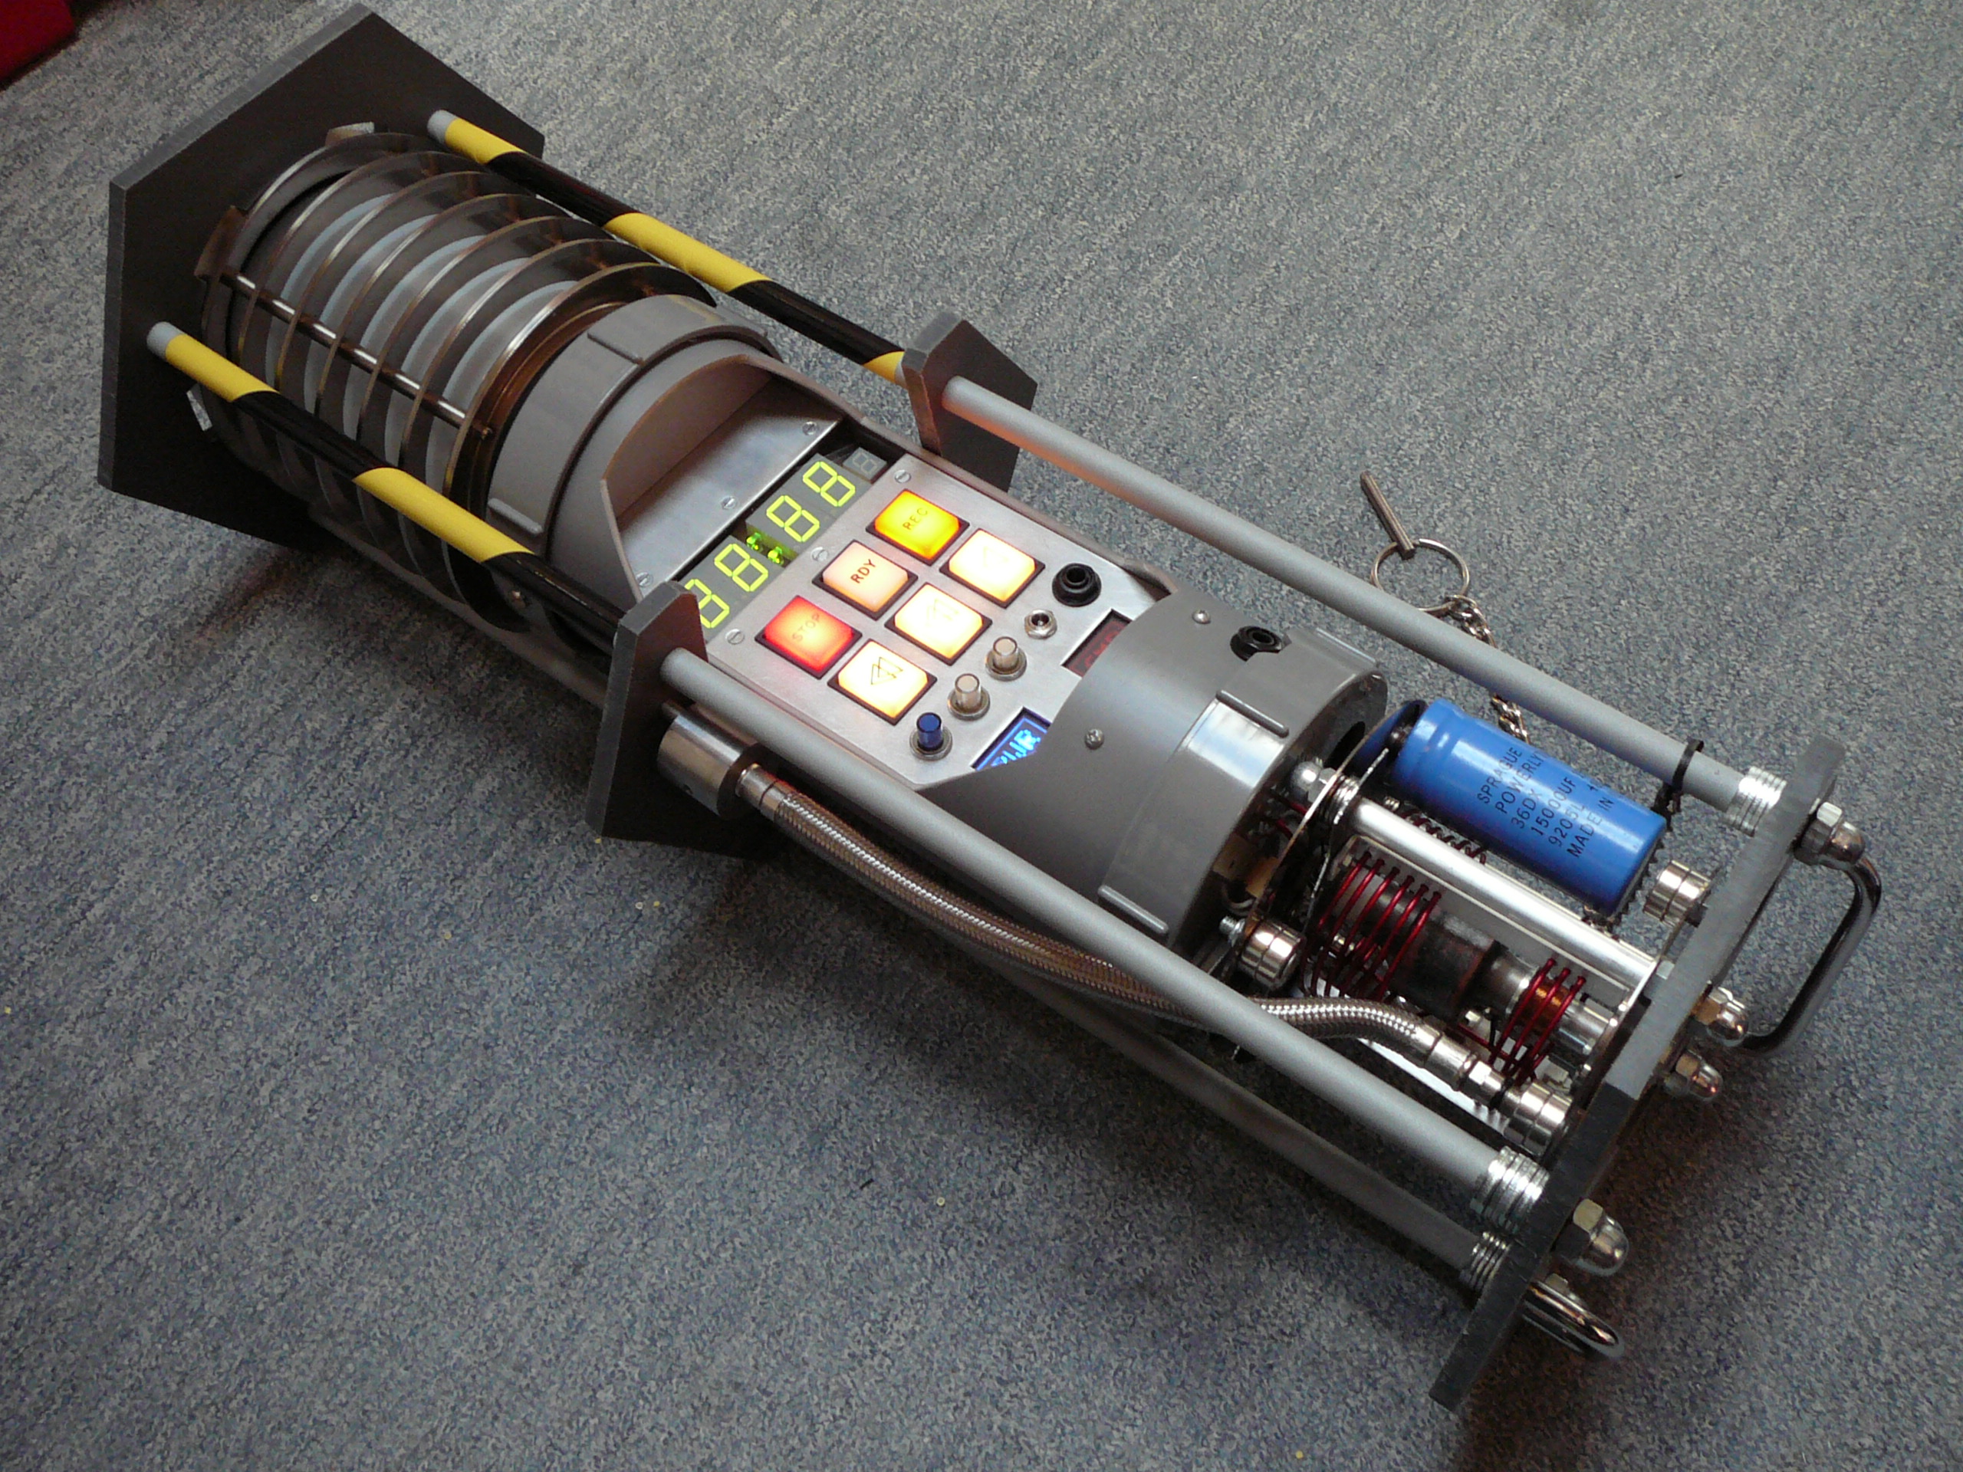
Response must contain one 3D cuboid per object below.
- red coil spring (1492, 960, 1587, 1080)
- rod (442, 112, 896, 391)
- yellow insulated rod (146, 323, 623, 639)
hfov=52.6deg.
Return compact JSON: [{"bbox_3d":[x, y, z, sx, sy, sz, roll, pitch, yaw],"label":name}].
[{"bbox_3d":[0.171,0.088,0.611,0.014,0.037,0.037,31,64,22],"label":"red coil spring"},{"bbox_3d":[-0.100,-0.158,0.635,0.215,0.010,0.010,31,64,23],"label":"rod"},{"bbox_3d":[-0.175,-0.075,0.587,0.214,0.010,0.010,31,64,23],"label":"yellow insulated rod"}]

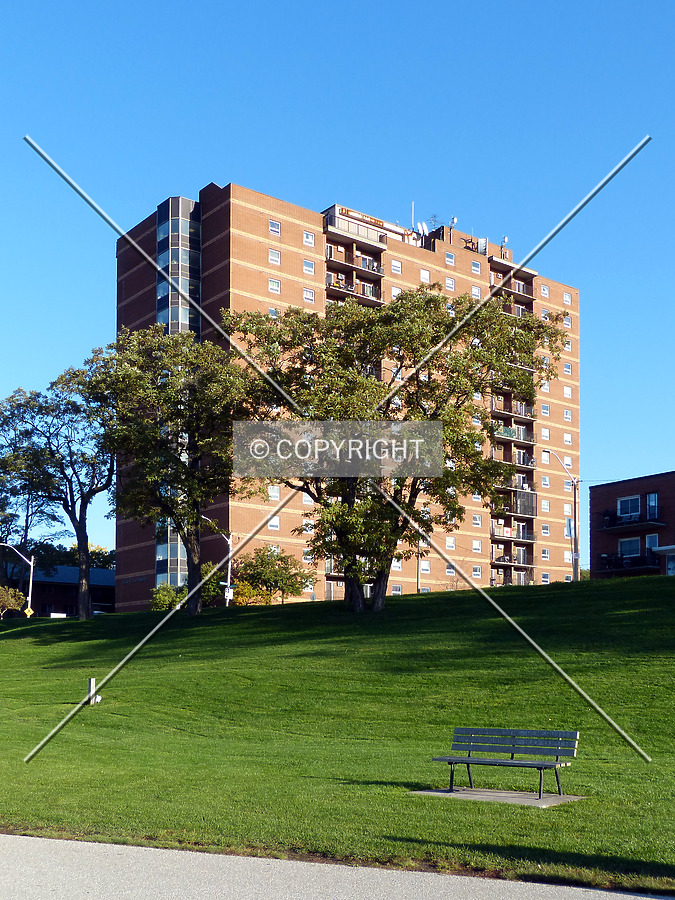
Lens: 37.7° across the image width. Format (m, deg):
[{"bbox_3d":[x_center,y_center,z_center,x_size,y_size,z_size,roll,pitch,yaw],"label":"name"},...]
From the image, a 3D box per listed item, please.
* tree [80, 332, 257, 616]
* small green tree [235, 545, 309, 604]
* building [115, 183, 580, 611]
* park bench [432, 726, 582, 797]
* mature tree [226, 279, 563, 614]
[{"bbox_3d":[-8.603,1.037,50.000,9.200,14.000,8.800,0,-10,0],"label":"tree"},{"bbox_3d":[-5.357,10.075,79.000,5.600,4.800,5.200,0,-10,0],"label":"small green tree"},{"bbox_3d":[3.725,-1.123,110.390,52.820,40.310,19.180,9,-14,-42],"label":"building"},{"bbox_3d":[2.194,4.106,13.005,1.830,0.803,0.655,-10,-15,38],"label":"park bench"},{"bbox_3d":[2.935,0.025,50.000,16.500,15.800,14.500,0,-10,0],"label":"mature tree"}]

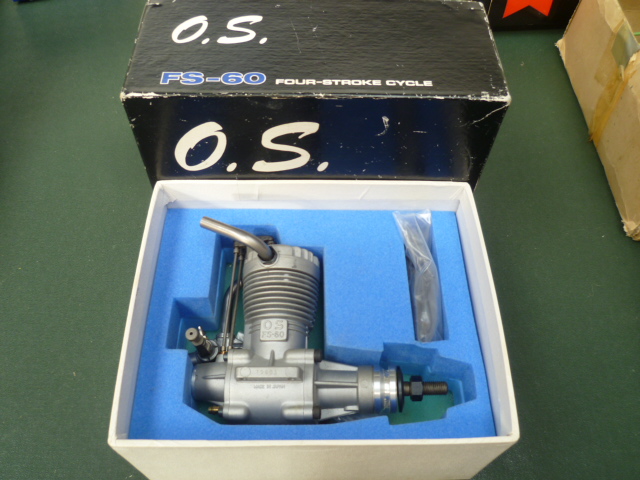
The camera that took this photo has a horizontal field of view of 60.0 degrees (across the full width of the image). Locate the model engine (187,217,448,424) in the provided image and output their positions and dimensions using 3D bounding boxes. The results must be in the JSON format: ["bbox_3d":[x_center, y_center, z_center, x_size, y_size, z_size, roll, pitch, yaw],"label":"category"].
[{"bbox_3d":[-0.001,0.051,0.338,0.149,0.067,0.129,0,56,-2],"label":"model engine"}]

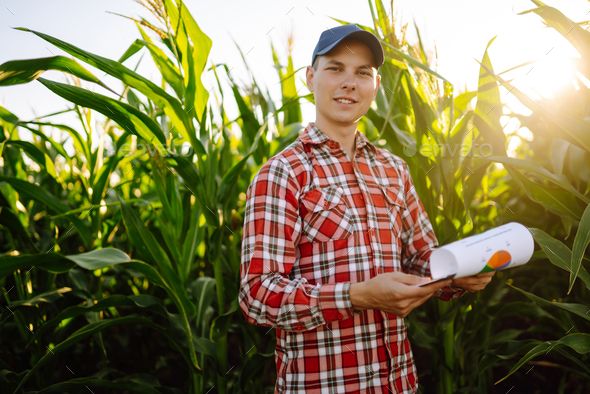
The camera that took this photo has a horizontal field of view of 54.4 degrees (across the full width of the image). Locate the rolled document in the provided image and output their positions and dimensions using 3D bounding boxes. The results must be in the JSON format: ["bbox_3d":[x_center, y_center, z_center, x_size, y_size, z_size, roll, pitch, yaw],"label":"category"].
[{"bbox_3d":[0.398,0.119,1.230,0.230,0.090,0.100,-10,2,-25],"label":"rolled document"}]

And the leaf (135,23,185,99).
[{"bbox_3d":[-0.422,-0.428,1.800,0.065,0.280,0.090,-33,0,0],"label":"leaf"}]

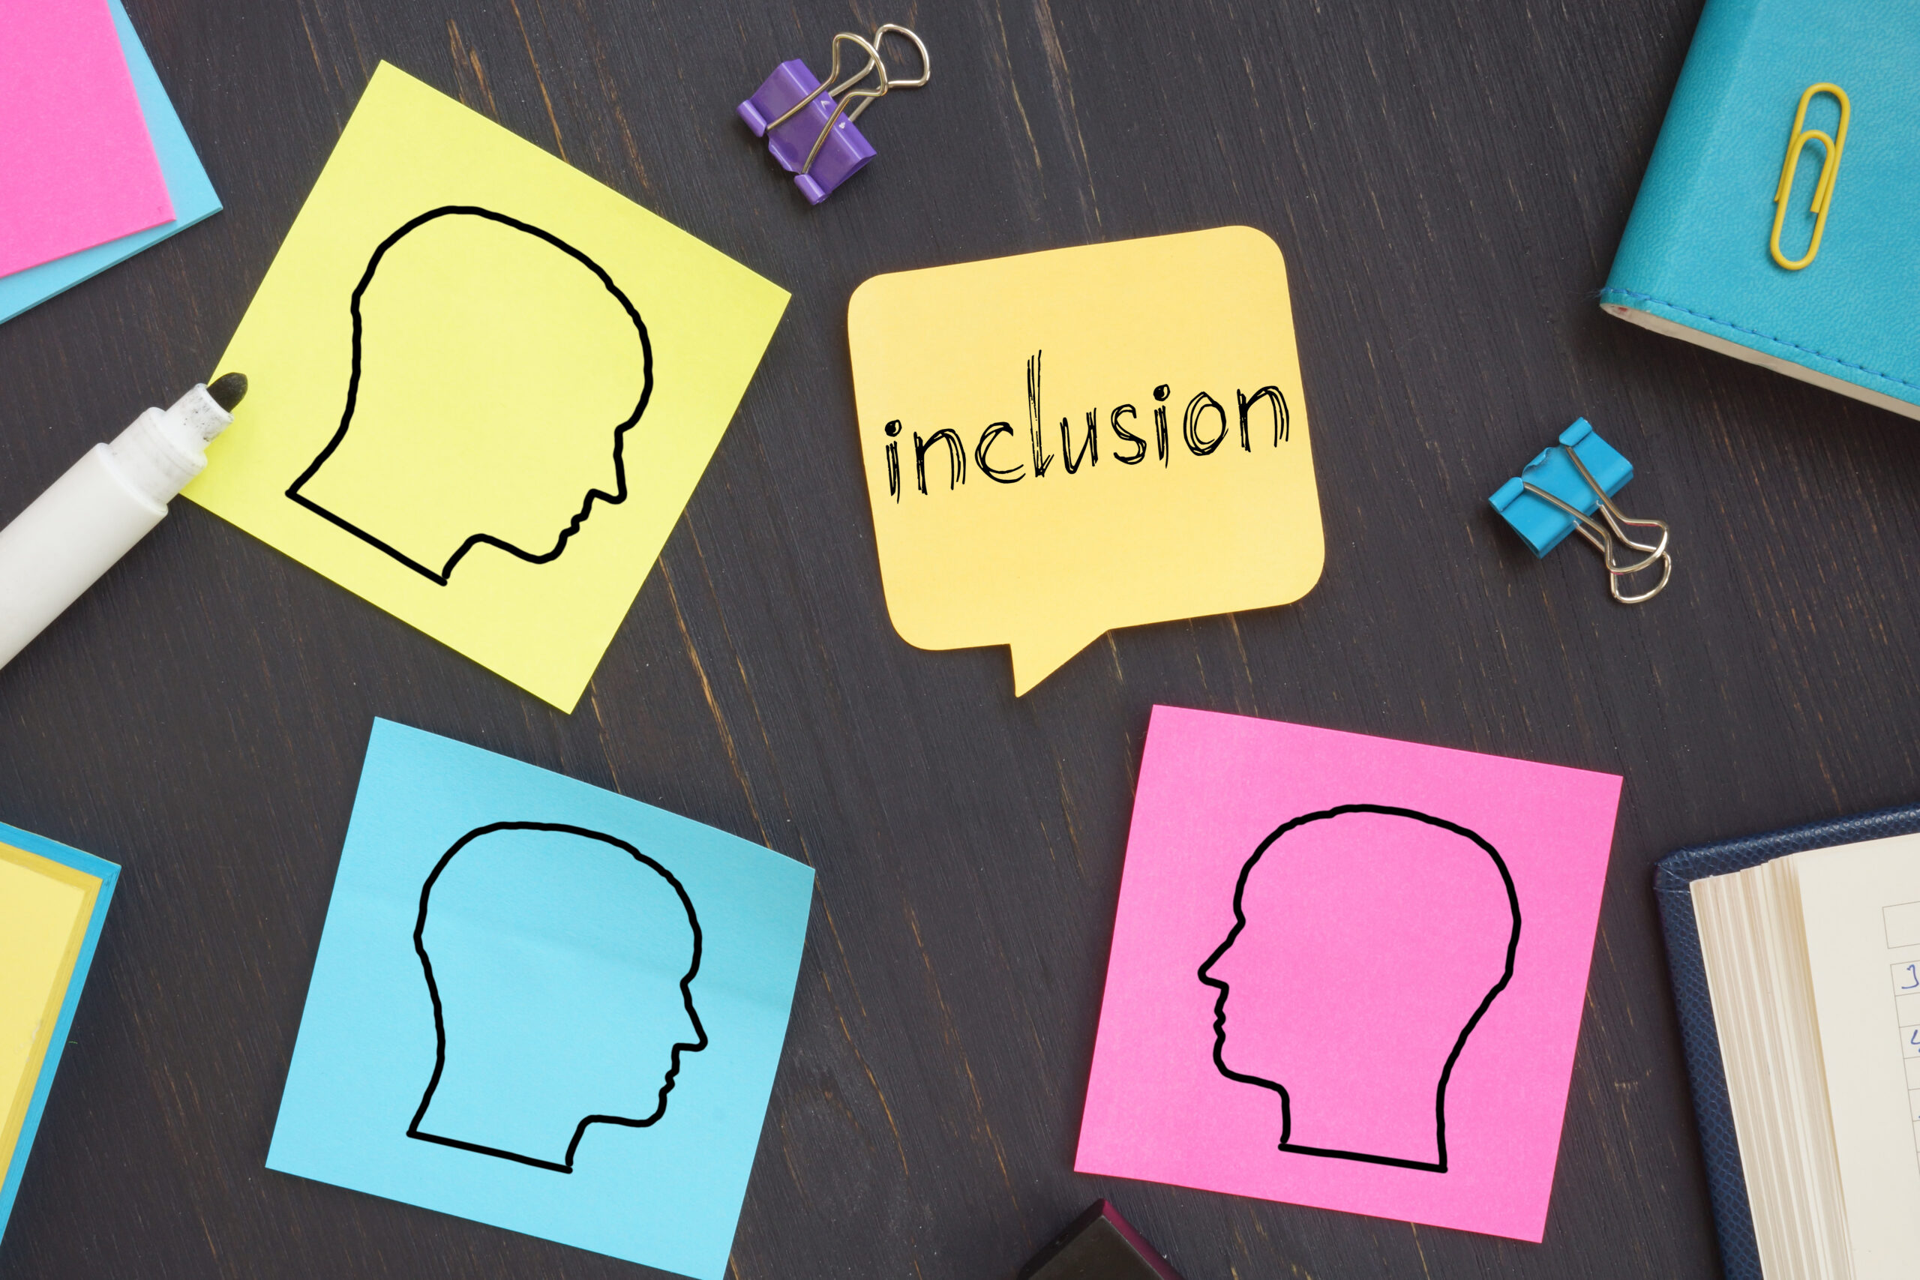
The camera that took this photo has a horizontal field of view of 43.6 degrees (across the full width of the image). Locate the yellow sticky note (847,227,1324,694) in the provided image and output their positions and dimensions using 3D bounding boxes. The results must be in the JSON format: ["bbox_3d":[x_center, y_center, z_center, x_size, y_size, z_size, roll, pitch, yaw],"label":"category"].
[{"bbox_3d":[0.021,-0.028,0.383,0.071,0.002,0.070,-8,92,1],"label":"yellow sticky note"}]

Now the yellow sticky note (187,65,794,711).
[{"bbox_3d":[-0.078,-0.040,0.384,0.076,0.002,0.076,29,92,0],"label":"yellow sticky note"}]

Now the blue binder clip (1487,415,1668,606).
[{"bbox_3d":[0.101,-0.018,0.376,0.019,0.015,0.029,-41,91,2],"label":"blue binder clip"}]

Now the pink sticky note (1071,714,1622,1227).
[{"bbox_3d":[0.062,0.054,0.385,0.076,0.002,0.076,9,92,0],"label":"pink sticky note"}]

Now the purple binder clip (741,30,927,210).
[{"bbox_3d":[-0.018,-0.086,0.374,0.029,0.017,0.020,-39,91,2],"label":"purple binder clip"}]

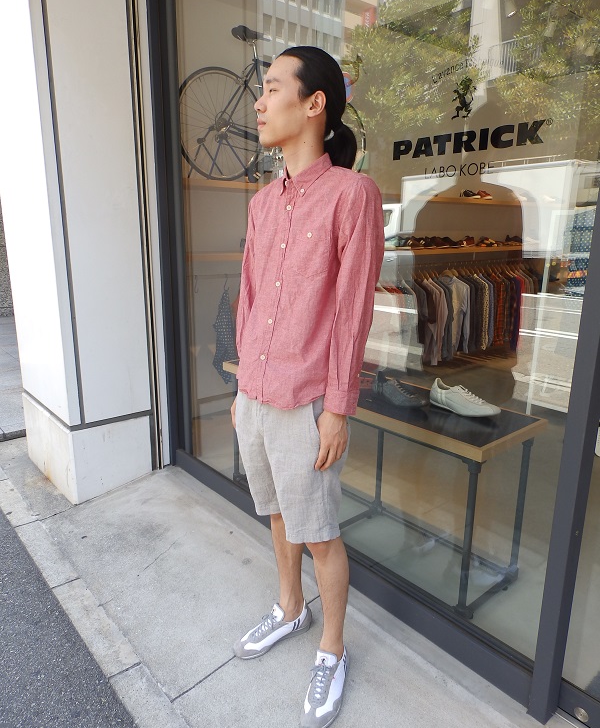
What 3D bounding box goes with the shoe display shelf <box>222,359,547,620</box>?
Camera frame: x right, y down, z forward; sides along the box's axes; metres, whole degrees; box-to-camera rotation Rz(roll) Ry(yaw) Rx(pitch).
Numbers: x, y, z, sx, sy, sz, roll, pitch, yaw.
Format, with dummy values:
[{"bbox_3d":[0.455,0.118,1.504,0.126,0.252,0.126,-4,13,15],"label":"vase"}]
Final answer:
[{"bbox_3d":[0.249,0.417,2.367,0.432,0.658,1.511,-12,18,-39],"label":"shoe display shelf"}]

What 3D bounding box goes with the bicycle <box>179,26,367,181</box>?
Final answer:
[{"bbox_3d":[-0.117,-1.790,3.641,1.705,0.972,0.440,-12,18,-39],"label":"bicycle"}]

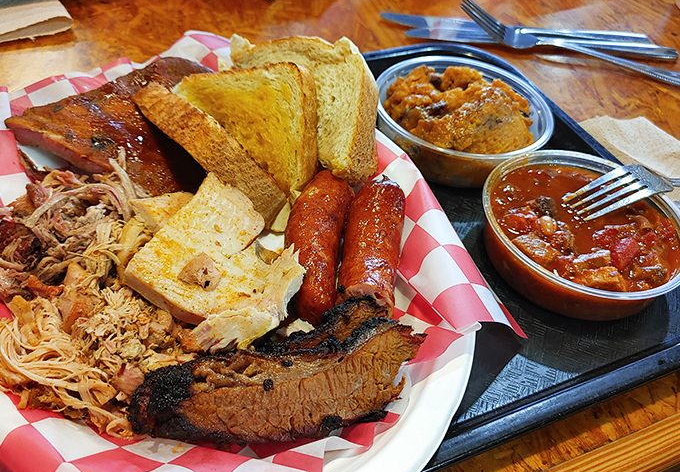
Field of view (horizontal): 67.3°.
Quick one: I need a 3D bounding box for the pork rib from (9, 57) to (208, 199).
[{"bbox_3d":[-0.102,-0.059,0.288,0.108,0.030,0.098,24,51,16],"label":"pork rib"}]

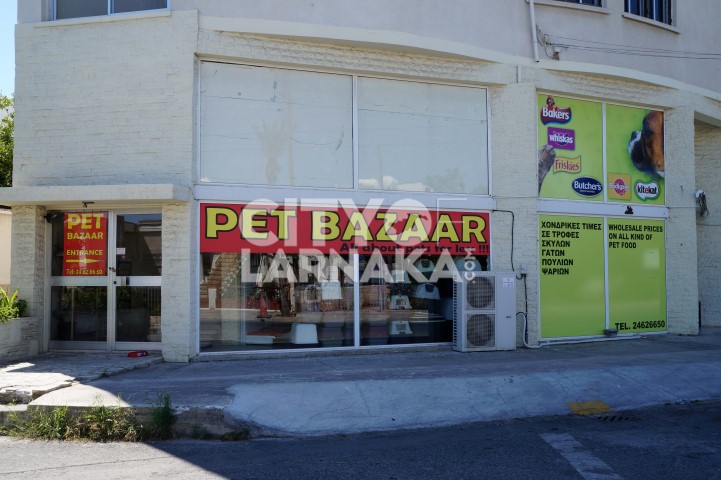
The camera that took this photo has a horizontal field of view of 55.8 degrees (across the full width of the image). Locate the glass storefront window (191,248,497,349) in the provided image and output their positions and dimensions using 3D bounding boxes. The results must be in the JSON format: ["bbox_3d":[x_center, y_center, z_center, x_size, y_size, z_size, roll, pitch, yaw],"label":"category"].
[{"bbox_3d":[-0.070,0.960,10.841,4.865,1.480,0.080,1,-3,-19],"label":"glass storefront window"}]

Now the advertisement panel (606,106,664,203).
[{"bbox_3d":[5.310,-1.616,13.101,1.540,1.867,0.050,1,-3,-25],"label":"advertisement panel"}]

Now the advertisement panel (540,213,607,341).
[{"bbox_3d":[3.870,0.656,12.315,1.531,2.165,0.050,1,-3,-25],"label":"advertisement panel"}]

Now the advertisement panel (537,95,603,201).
[{"bbox_3d":[3.857,-1.644,12.409,1.535,1.872,0.050,1,-3,-25],"label":"advertisement panel"}]

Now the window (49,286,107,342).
[{"bbox_3d":[-4.279,1.125,10.357,0.918,0.834,0.060,0,-2,8],"label":"window"}]

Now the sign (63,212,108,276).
[{"bbox_3d":[-4.197,0.068,10.389,0.711,0.978,0.030,0,-2,8],"label":"sign"}]

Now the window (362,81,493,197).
[{"bbox_3d":[1.075,-1.680,11.186,2.372,1.820,0.080,1,-3,-20],"label":"window"}]

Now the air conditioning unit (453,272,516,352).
[{"bbox_3d":[2.007,1.144,10.995,0.955,1.250,0.330,1,-3,-18],"label":"air conditioning unit"}]

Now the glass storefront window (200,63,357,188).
[{"bbox_3d":[-1.220,-1.704,10.352,2.394,1.821,0.080,1,-3,-20],"label":"glass storefront window"}]

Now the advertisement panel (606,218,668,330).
[{"bbox_3d":[5.300,0.687,12.996,1.547,2.143,0.050,1,-3,-25],"label":"advertisement panel"}]

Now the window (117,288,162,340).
[{"bbox_3d":[-3.287,1.117,10.209,0.796,0.837,0.060,0,-2,8],"label":"window"}]

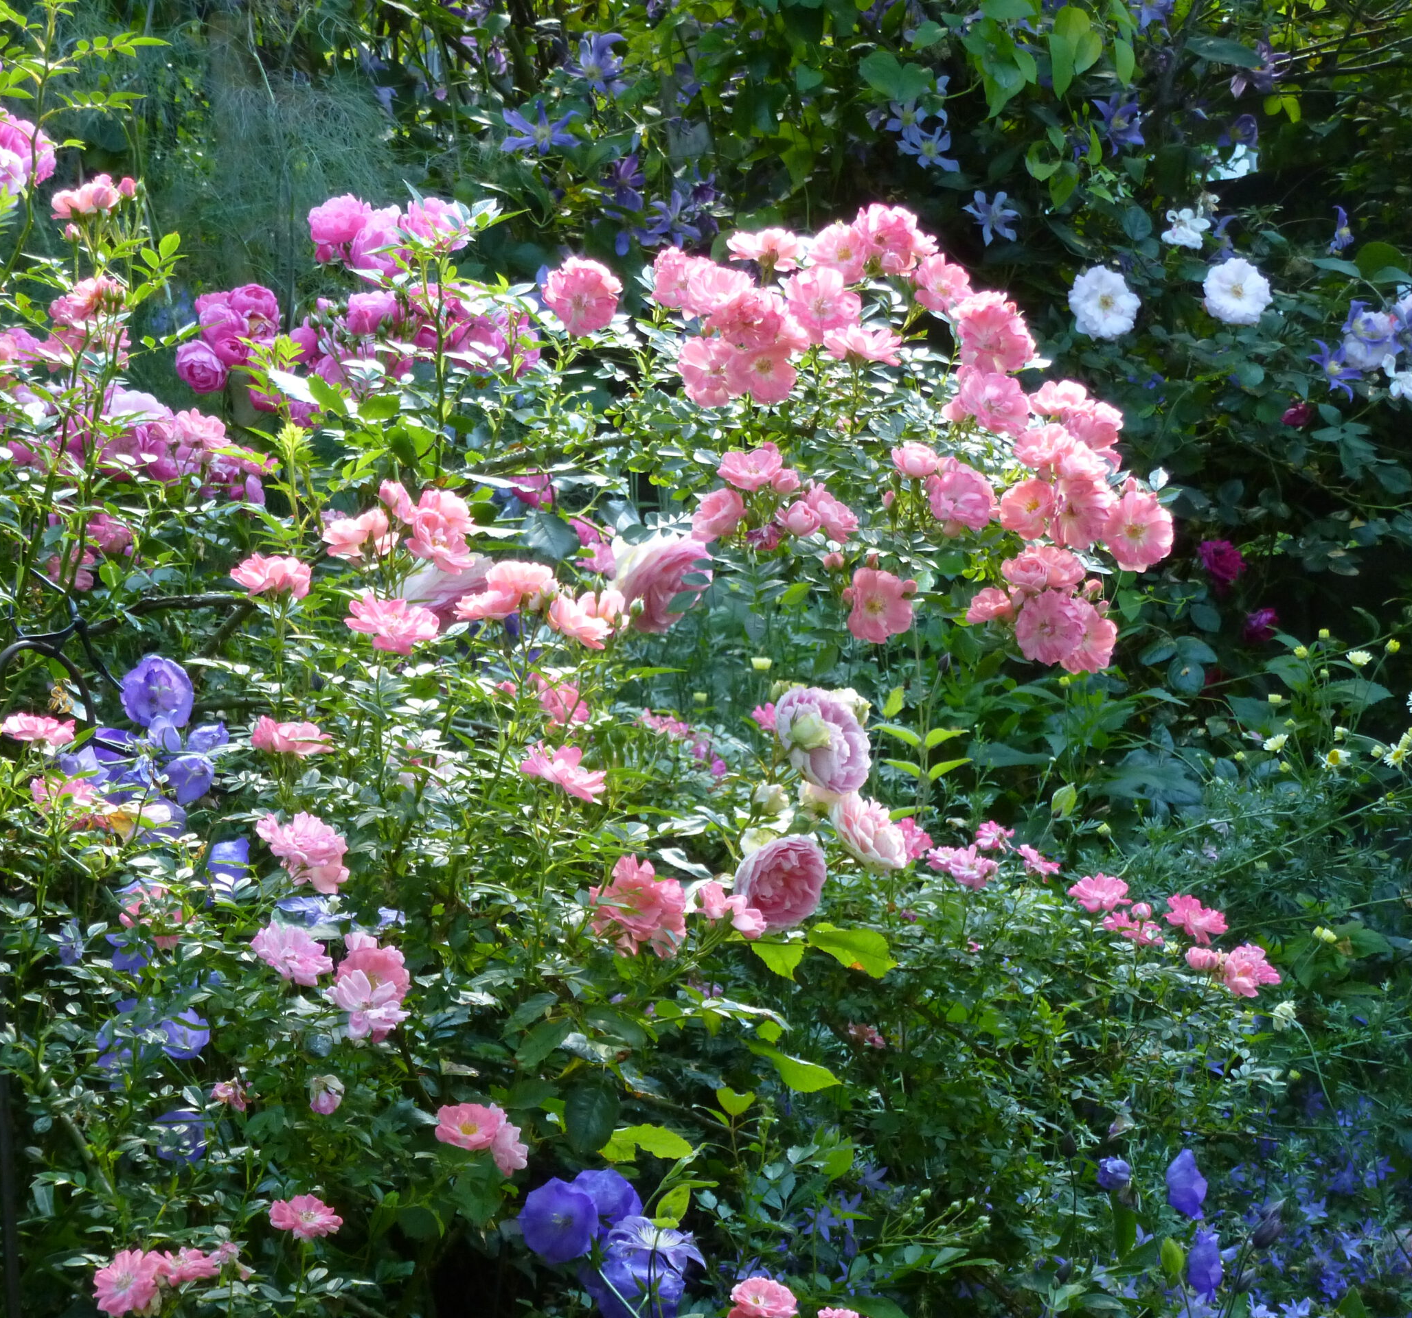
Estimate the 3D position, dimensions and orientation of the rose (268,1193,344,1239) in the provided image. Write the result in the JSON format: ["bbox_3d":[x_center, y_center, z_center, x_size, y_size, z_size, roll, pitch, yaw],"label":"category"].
[{"bbox_3d":[-0.286,0.401,2.750,0.048,0.020,0.048,7,30,0],"label":"rose"}]

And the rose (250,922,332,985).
[{"bbox_3d":[-0.301,0.217,2.780,0.059,0.027,0.059,25,34,0],"label":"rose"}]

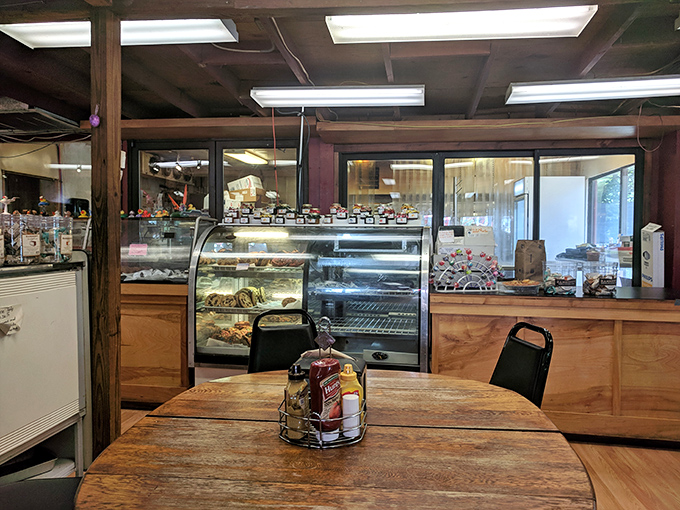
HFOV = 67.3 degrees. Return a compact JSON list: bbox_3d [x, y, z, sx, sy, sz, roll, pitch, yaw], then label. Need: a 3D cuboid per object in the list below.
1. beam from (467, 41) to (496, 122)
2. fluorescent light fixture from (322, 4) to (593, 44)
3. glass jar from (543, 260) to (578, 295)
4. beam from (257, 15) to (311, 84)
[{"bbox_3d":[0.967,-1.231,3.433,0.040,0.135,1.900,1,1,9],"label":"beam"},{"bbox_3d":[0.563,-1.130,2.492,1.230,0.075,0.270,1,3,9],"label":"fluorescent light fixture"},{"bbox_3d":[1.441,0.154,3.337,0.168,0.205,0.165,1,2,9],"label":"glass jar"},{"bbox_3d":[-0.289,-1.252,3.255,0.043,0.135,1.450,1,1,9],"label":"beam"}]

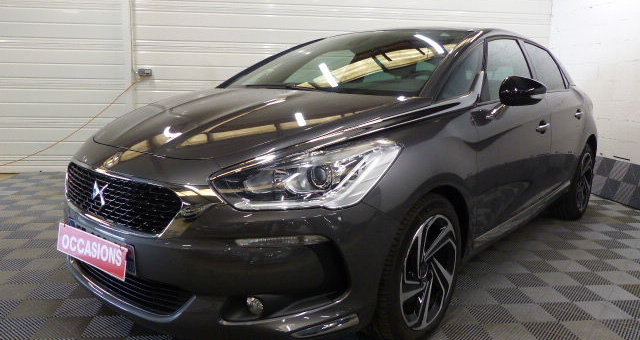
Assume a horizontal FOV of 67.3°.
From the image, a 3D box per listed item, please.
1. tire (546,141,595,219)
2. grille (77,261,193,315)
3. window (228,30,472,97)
[{"bbox_3d":[2.172,0.077,4.128,0.240,0.670,0.670,9,13,40],"label":"tire"},{"bbox_3d":[-0.805,0.422,1.914,0.880,0.150,0.130,9,13,40],"label":"grille"},{"bbox_3d":[0.184,-0.656,2.870,1.380,0.160,0.980,9,38,40],"label":"window"}]

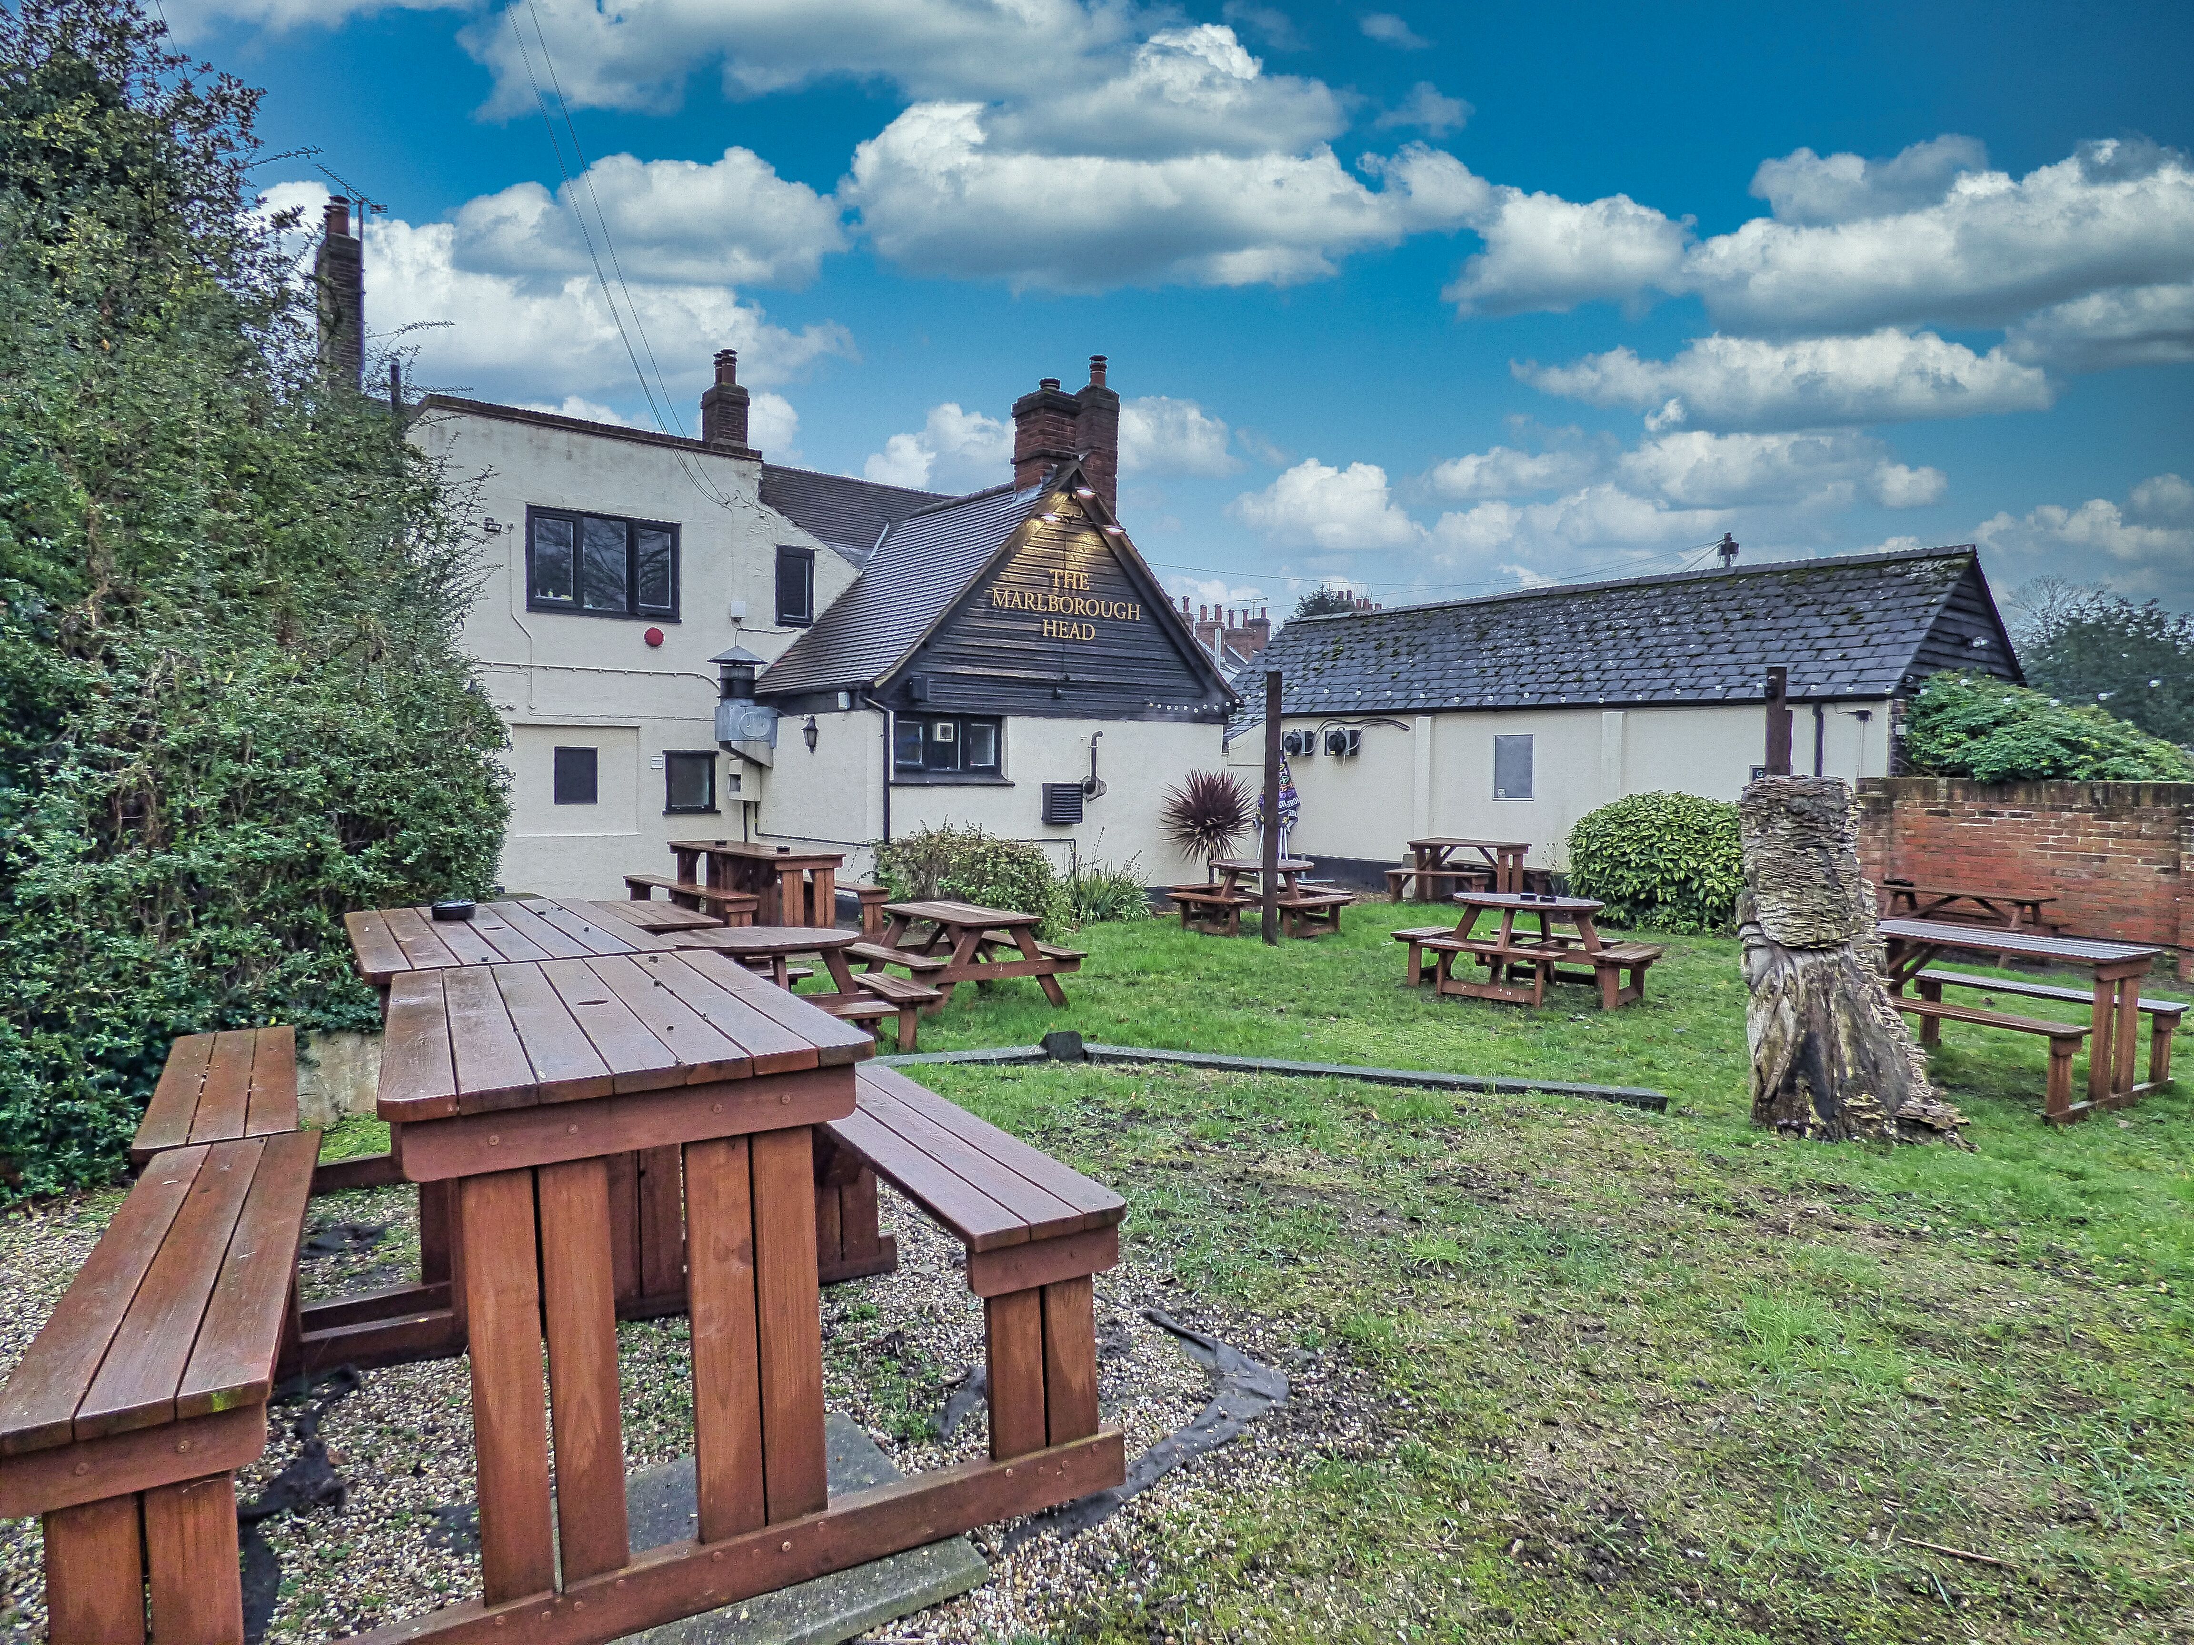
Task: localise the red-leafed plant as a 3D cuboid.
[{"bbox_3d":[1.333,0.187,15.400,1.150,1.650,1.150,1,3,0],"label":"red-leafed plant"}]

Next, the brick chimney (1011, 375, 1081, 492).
[{"bbox_3d":[-0.592,-4.522,14.700,0.540,1.360,0.660,-1,3,-39],"label":"brick chimney"}]

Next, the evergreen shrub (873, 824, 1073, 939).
[{"bbox_3d":[-1.199,0.579,12.400,1.850,1.080,1.050,-1,3,-39],"label":"evergreen shrub"}]

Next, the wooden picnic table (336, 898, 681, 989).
[{"bbox_3d":[-1.627,0.694,3.452,0.668,0.812,1.227,-2,4,-32],"label":"wooden picnic table"}]

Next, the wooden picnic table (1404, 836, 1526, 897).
[{"bbox_3d":[4.466,0.631,15.216,0.680,0.770,1.250,-1,3,-40],"label":"wooden picnic table"}]

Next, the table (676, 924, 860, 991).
[{"bbox_3d":[-1.992,1.057,7.710,1.830,0.730,1.830,-1,2,-29],"label":"table"}]

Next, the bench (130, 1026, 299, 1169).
[{"bbox_3d":[-2.171,0.879,3.183,0.286,0.478,1.213,-2,4,-32],"label":"bench"}]

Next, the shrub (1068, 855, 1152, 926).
[{"bbox_3d":[0.123,0.745,13.950,0.780,0.720,0.680,-1,3,-39],"label":"shrub"}]

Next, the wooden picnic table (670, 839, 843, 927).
[{"bbox_3d":[-3.196,0.652,11.790,0.680,0.790,2.350,-1,3,-39],"label":"wooden picnic table"}]

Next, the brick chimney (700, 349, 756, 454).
[{"bbox_3d":[-6.851,-7.753,23.400,0.620,1.950,0.740,-1,3,-39],"label":"brick chimney"}]

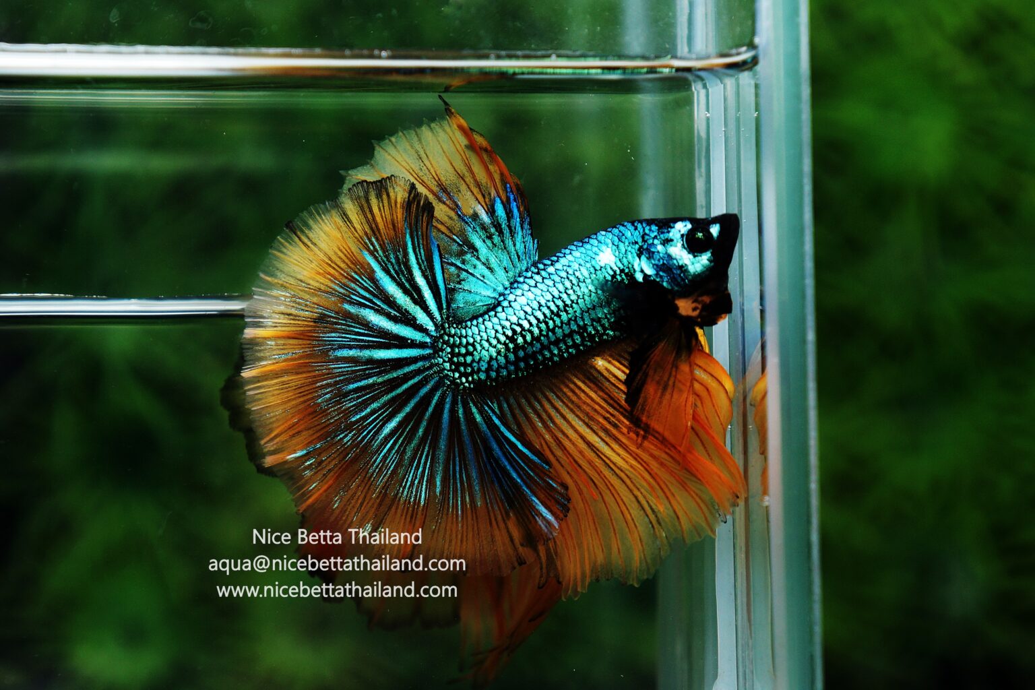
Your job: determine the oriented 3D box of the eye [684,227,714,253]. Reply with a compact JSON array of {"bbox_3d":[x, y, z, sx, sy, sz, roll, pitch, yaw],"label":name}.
[{"bbox_3d":[0.023,-0.013,0.300,0.004,0.003,0.003,0,-6,0],"label":"eye"}]

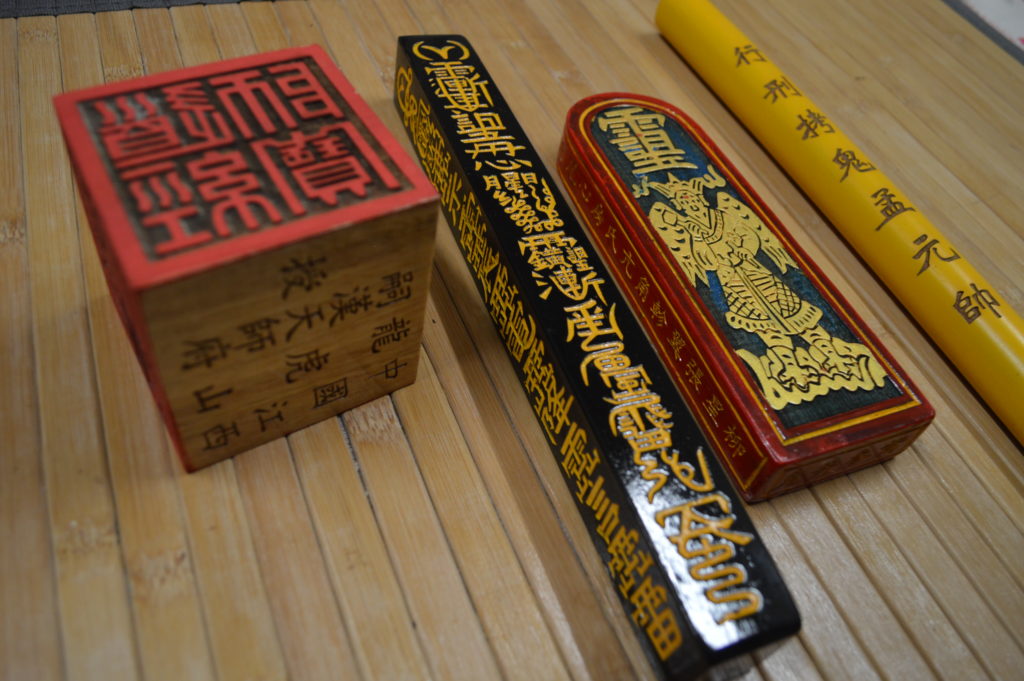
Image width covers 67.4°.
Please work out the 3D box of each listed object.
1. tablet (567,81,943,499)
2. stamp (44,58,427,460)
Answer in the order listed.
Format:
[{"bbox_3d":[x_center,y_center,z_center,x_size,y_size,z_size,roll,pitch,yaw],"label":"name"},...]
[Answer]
[{"bbox_3d":[0.073,-0.032,0.296,0.064,0.024,0.181,-12,55,-21],"label":"tablet"},{"bbox_3d":[-0.073,-0.023,0.221,0.072,0.079,0.070,-22,59,-27],"label":"stamp"}]

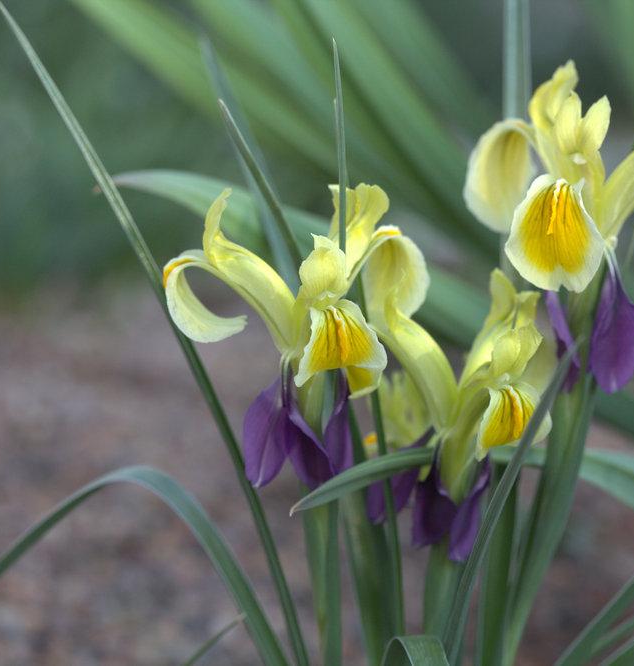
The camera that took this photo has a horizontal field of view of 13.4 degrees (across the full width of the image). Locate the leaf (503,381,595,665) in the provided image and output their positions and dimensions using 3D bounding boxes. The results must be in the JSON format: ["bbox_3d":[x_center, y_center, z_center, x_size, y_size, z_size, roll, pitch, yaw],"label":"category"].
[{"bbox_3d":[0.060,0.048,0.690,0.012,0.072,0.011,14,12,0],"label":"leaf"}]

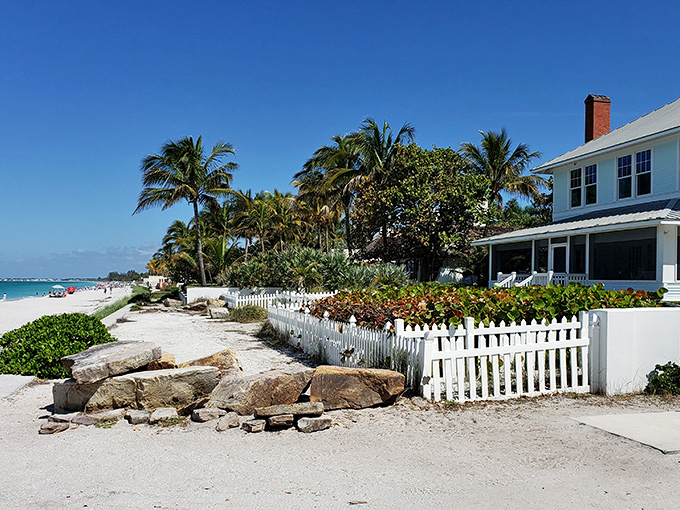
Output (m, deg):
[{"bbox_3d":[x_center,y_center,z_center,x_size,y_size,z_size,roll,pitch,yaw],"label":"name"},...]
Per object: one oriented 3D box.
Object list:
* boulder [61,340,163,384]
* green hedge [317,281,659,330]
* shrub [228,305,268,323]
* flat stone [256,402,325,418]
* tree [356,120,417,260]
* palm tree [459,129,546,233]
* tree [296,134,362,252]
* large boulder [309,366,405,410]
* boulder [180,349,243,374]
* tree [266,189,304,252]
[{"bbox_3d":[-3.020,1.428,6.737,1.250,0.420,0.800,0,-3,-8],"label":"boulder"},{"bbox_3d":[2.550,1.358,10.145,5.100,1.500,4.600,1,-3,-20],"label":"green hedge"},{"bbox_3d":[-3.680,2.281,20.211,1.600,0.660,1.400,0,-3,0],"label":"shrub"},{"bbox_3d":[-0.576,1.750,5.741,0.780,0.105,0.250,0,-3,-2],"label":"flat stone"},{"bbox_3d":[2.855,-3.134,36.197,5.600,13.000,5.400,0,-3,0],"label":"tree"},{"bbox_3d":[11.068,-2.683,35.173,6.200,12.000,6.000,0,-3,0],"label":"palm tree"},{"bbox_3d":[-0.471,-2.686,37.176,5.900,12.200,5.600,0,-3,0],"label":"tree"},{"bbox_3d":[0.220,1.700,6.573,1.150,0.460,0.700,0,-3,0],"label":"large boulder"},{"bbox_3d":[-1.930,1.697,7.525,0.880,0.520,0.700,0,-3,0],"label":"boulder"},{"bbox_3d":[-5.089,-1.047,46.106,4.000,9.800,4.000,0,-3,0],"label":"tree"}]

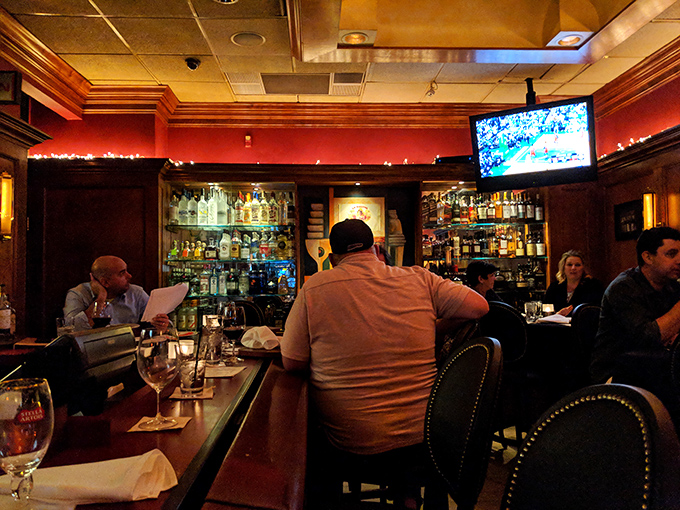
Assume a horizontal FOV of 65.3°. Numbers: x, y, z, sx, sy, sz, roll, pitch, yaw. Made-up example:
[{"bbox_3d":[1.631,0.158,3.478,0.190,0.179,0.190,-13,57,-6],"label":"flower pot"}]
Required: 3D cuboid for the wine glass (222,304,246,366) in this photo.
[{"bbox_3d":[-0.434,0.325,2.190,0.094,0.226,0.094,0,-2,-2],"label":"wine glass"}]

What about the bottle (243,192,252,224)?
[{"bbox_3d":[-0.883,-0.442,5.076,0.081,0.306,0.081,0,-2,-2],"label":"bottle"}]

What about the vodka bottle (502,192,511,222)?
[{"bbox_3d":[1.644,-0.466,5.222,0.079,0.298,0.079,0,-2,-2],"label":"vodka bottle"}]

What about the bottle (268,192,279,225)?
[{"bbox_3d":[-0.652,-0.453,5.200,0.086,0.310,0.086,0,-2,-3],"label":"bottle"}]

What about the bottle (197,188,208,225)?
[{"bbox_3d":[-1.303,-0.460,5.055,0.090,0.348,0.090,0,-2,-2],"label":"bottle"}]

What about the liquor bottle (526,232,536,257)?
[{"bbox_3d":[1.878,-0.101,5.210,0.085,0.255,0.082,-1,-2,-2],"label":"liquor bottle"}]

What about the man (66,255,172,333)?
[{"bbox_3d":[-1.420,0.644,3.325,0.680,1.280,0.720,1,-3,-22],"label":"man"}]

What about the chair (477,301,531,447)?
[{"bbox_3d":[1.320,0.975,4.142,0.470,1.220,0.540,-2,-3,34],"label":"chair"}]

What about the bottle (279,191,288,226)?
[{"bbox_3d":[-0.543,-0.444,5.093,0.084,0.313,0.084,0,-2,-2],"label":"bottle"}]

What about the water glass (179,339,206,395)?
[{"bbox_3d":[-0.436,0.331,1.577,0.082,0.150,0.082,-1,-1,-3],"label":"water glass"}]

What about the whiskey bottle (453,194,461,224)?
[{"bbox_3d":[1.151,-0.450,5.251,0.083,0.298,0.083,-1,-1,-3],"label":"whiskey bottle"}]

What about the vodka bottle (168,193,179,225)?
[{"bbox_3d":[-1.578,-0.445,5.041,0.086,0.320,0.086,0,-2,-2],"label":"vodka bottle"}]

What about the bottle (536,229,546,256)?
[{"bbox_3d":[1.974,-0.108,5.210,0.085,0.265,0.082,-1,-2,-2],"label":"bottle"}]

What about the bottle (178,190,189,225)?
[{"bbox_3d":[-1.505,-0.457,5.100,0.086,0.343,0.086,-1,-2,-2],"label":"bottle"}]

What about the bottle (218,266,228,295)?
[{"bbox_3d":[-1.125,0.265,5.120,0.080,0.265,0.078,-1,-2,-2],"label":"bottle"}]

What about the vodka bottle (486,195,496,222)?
[{"bbox_3d":[1.504,-0.457,5.267,0.085,0.285,0.083,-1,-1,-3],"label":"vodka bottle"}]

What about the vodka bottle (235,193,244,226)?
[{"bbox_3d":[-0.958,-0.449,5.072,0.083,0.320,0.083,0,-2,-2],"label":"vodka bottle"}]

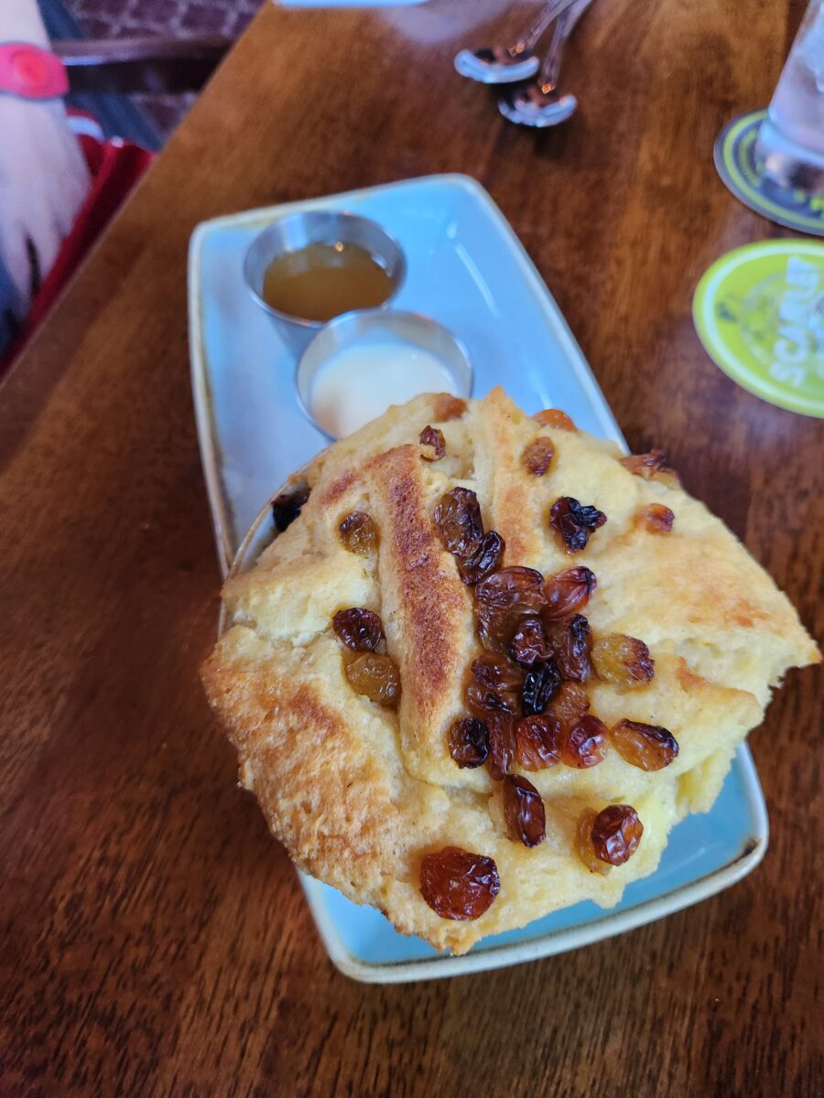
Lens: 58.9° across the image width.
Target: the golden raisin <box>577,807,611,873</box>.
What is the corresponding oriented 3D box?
[{"bbox_3d":[0.040,0.061,0.153,0.009,0.007,0.013,-11,65,-5],"label":"golden raisin"}]

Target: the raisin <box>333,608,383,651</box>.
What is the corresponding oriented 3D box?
[{"bbox_3d":[-0.013,0.018,0.169,0.012,0.006,0.009,32,68,14],"label":"raisin"}]

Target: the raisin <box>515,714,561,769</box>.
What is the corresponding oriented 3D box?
[{"bbox_3d":[0.027,0.041,0.155,0.010,0.007,0.011,2,64,0],"label":"raisin"}]

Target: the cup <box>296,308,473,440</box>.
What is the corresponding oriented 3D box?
[{"bbox_3d":[-0.009,-0.048,0.250,0.057,0.035,0.057,0,64,-1],"label":"cup"}]

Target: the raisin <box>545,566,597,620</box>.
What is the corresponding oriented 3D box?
[{"bbox_3d":[0.035,0.010,0.163,0.014,0.008,0.009,-39,69,-17],"label":"raisin"}]

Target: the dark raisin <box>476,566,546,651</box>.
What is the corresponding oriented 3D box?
[{"bbox_3d":[0.023,0.014,0.167,0.016,0.009,0.020,-9,65,-5],"label":"dark raisin"}]

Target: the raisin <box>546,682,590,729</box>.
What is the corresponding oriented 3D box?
[{"bbox_3d":[0.034,0.035,0.160,0.009,0.007,0.014,36,70,15],"label":"raisin"}]

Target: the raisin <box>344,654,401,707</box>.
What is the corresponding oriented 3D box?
[{"bbox_3d":[-0.009,0.028,0.160,0.013,0.008,0.010,32,68,16],"label":"raisin"}]

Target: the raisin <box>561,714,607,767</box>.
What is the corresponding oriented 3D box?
[{"bbox_3d":[0.035,0.039,0.150,0.009,0.008,0.011,20,65,11],"label":"raisin"}]

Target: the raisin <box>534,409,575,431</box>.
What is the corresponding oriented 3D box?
[{"bbox_3d":[0.038,-0.034,0.194,0.011,0.007,0.009,18,64,10],"label":"raisin"}]

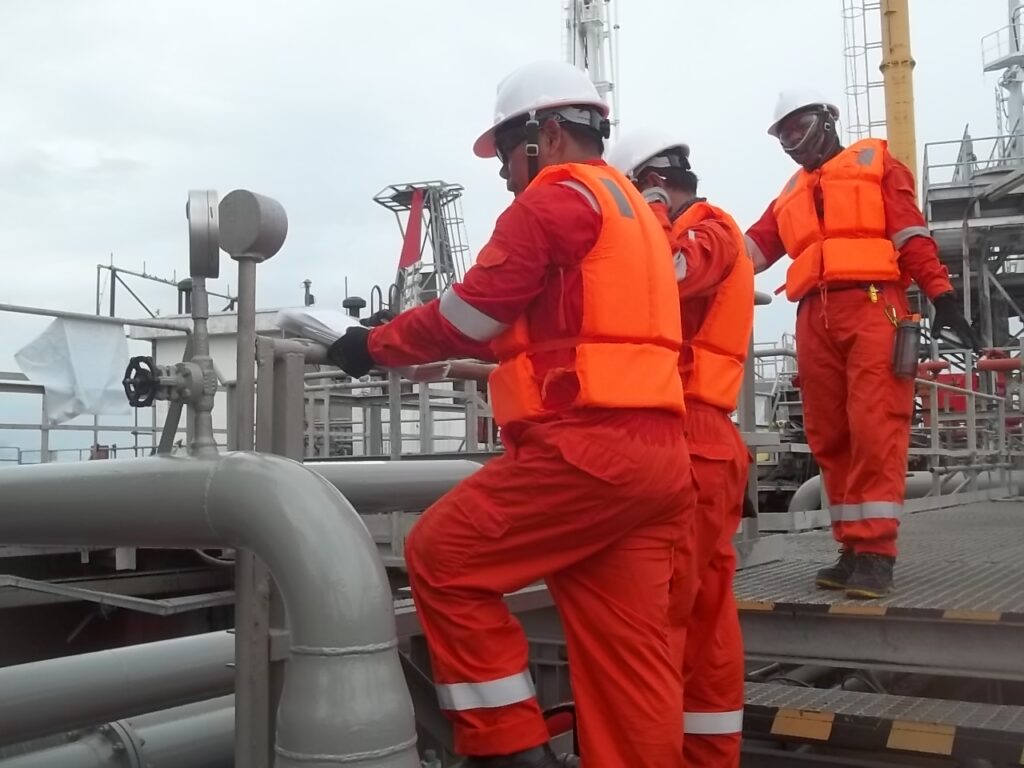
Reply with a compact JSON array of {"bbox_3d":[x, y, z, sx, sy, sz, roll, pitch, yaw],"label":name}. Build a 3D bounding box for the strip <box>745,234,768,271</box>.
[{"bbox_3d":[0.802,-0.435,3.550,0.055,0.135,0.120,-35,-25,-9],"label":"strip"}]

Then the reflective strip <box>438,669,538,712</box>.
[{"bbox_3d":[-0.052,0.630,2.190,0.205,0.055,0.160,-10,-3,7],"label":"reflective strip"}]

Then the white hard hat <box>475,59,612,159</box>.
[{"bbox_3d":[0.063,-0.573,2.190,0.285,0.155,0.225,-14,-6,10],"label":"white hard hat"}]

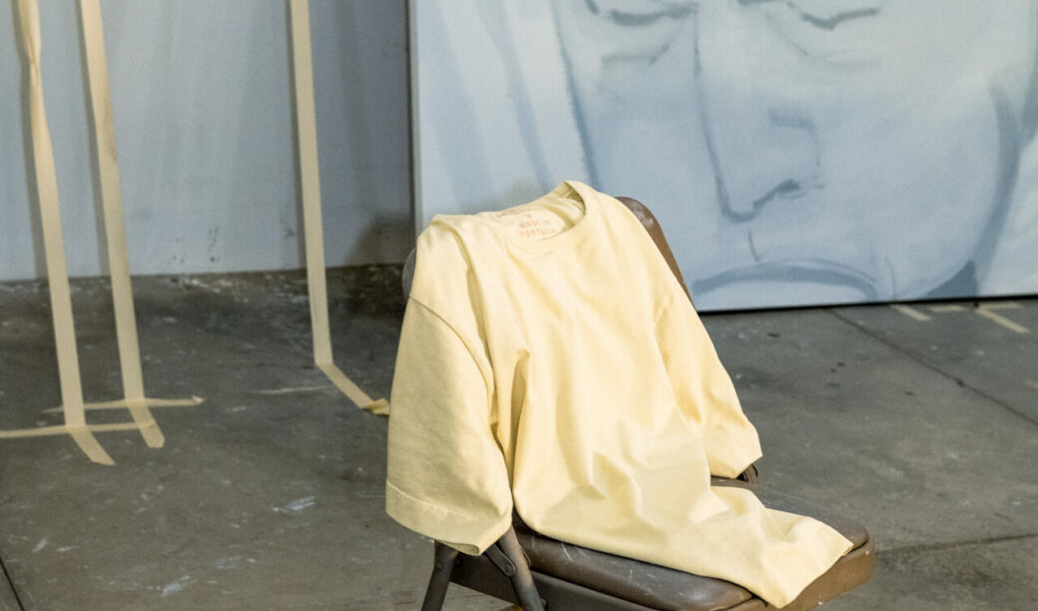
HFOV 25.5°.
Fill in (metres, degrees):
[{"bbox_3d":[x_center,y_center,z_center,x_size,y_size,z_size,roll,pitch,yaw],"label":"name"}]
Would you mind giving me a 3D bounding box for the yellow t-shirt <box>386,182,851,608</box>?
[{"bbox_3d":[0.167,0.088,2.620,0.465,0.385,0.490,14,18,37],"label":"yellow t-shirt"}]

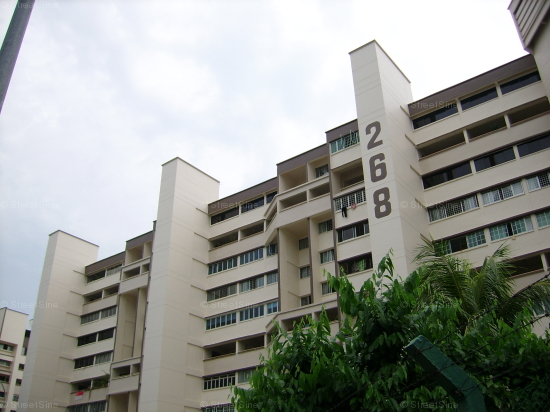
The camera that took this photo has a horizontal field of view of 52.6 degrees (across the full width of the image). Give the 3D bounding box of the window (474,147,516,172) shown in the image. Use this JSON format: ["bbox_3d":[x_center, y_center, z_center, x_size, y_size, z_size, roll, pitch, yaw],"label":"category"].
[{"bbox_3d":[15.197,-3.173,38.419,2.695,1.018,0.130,-21,-34,32],"label":"window"}]

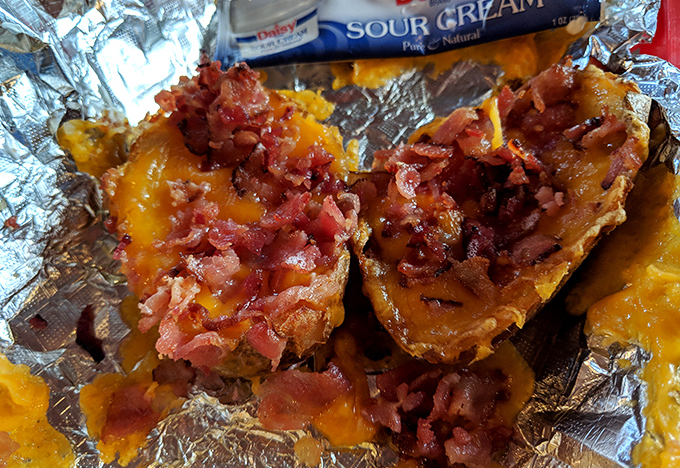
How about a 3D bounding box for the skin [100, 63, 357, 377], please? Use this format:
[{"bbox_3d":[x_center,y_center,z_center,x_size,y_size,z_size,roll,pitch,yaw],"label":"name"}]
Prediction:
[{"bbox_3d":[-0.030,-0.006,0.154,0.068,0.044,0.099,-9,60,-5],"label":"skin"}]

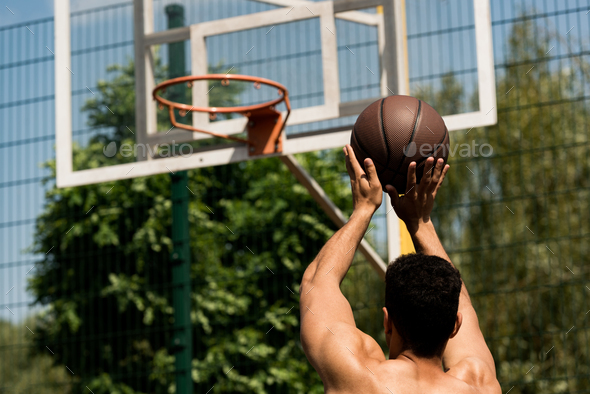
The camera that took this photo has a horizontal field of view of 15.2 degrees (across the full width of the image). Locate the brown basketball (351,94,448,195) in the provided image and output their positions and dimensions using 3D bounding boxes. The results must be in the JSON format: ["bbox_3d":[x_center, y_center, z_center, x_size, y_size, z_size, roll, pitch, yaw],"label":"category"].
[{"bbox_3d":[0.255,-0.128,5.380,0.240,0.240,0.240,-2,-12,0],"label":"brown basketball"}]

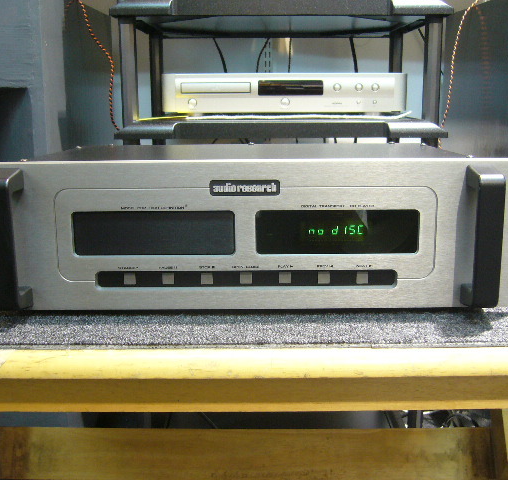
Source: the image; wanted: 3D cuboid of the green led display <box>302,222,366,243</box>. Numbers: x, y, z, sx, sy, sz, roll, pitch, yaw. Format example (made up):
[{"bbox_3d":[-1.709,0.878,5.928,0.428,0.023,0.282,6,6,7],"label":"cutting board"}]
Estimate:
[{"bbox_3d":[0.071,-0.007,0.573,0.057,0.018,0.005,0,11,1],"label":"green led display"}]

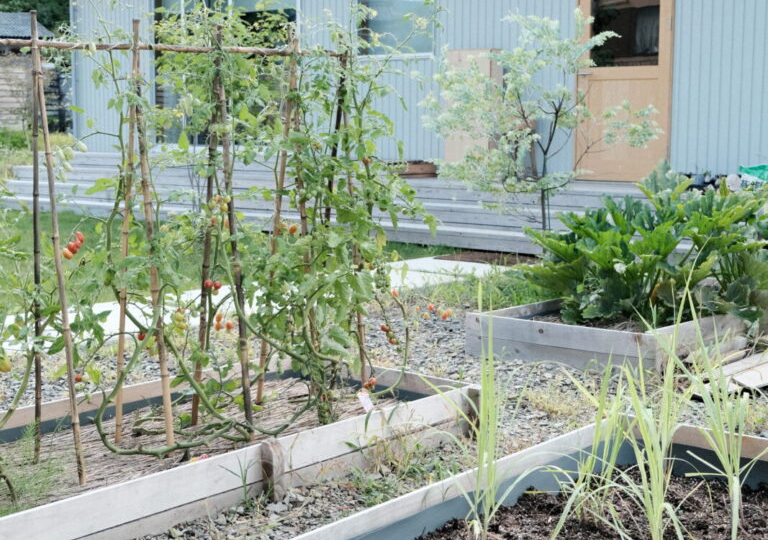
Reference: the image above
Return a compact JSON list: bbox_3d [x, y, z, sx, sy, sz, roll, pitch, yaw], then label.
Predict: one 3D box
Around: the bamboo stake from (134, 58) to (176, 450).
[{"bbox_3d":[-0.699,-0.037,3.514,0.024,1.199,0.024,-5,5,-11],"label":"bamboo stake"}]

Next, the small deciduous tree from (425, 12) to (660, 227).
[{"bbox_3d":[1.231,-1.082,9.000,1.830,1.900,1.650,1,7,8],"label":"small deciduous tree"}]

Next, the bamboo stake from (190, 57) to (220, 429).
[{"bbox_3d":[-0.584,-0.077,3.777,0.022,1.224,0.022,3,8,-9],"label":"bamboo stake"}]

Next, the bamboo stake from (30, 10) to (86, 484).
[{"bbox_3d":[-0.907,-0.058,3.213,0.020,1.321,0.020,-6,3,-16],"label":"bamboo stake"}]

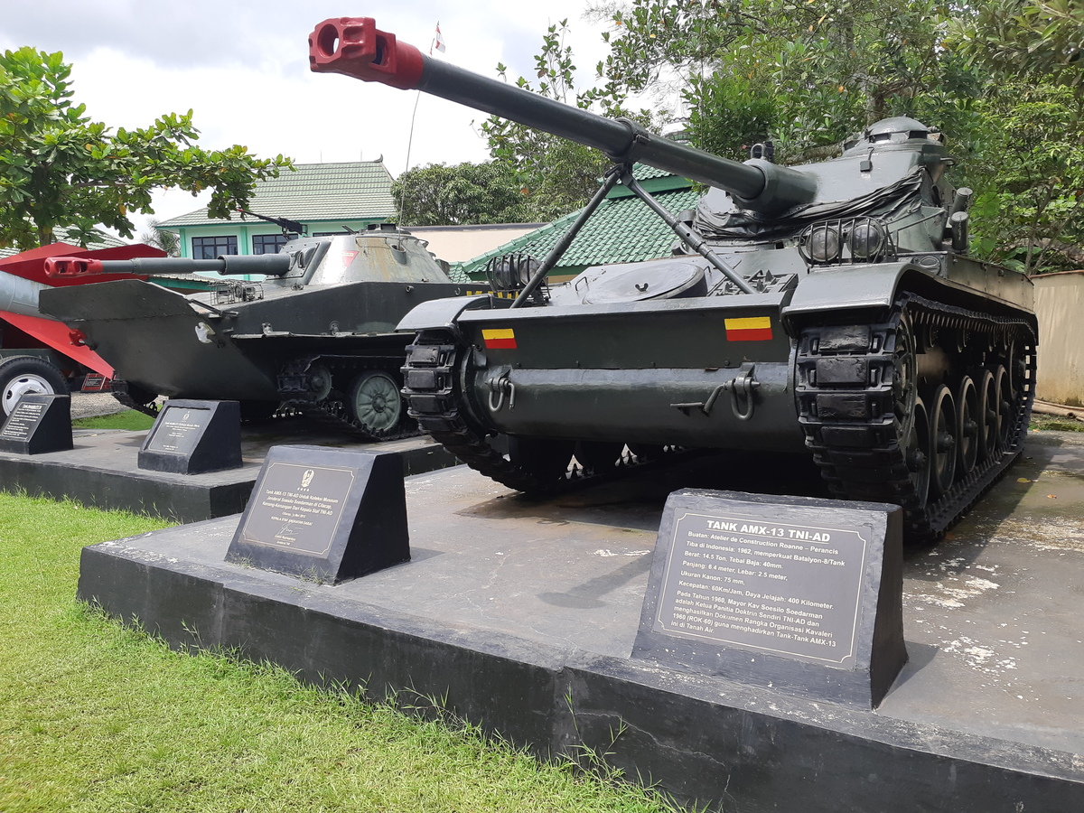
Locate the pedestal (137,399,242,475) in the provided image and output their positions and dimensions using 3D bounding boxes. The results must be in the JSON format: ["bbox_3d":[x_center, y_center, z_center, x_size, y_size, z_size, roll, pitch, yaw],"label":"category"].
[{"bbox_3d":[-2.845,0.230,6.543,0.810,0.525,0.449,1,6,38],"label":"pedestal"}]

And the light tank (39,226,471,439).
[{"bbox_3d":[-1.942,-1.006,9.806,3.150,2.310,7.540,1,6,34],"label":"light tank"}]

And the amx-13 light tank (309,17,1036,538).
[{"bbox_3d":[1.242,-0.705,5.005,2.530,2.350,6.350,1,6,36],"label":"amx-13 light tank"}]

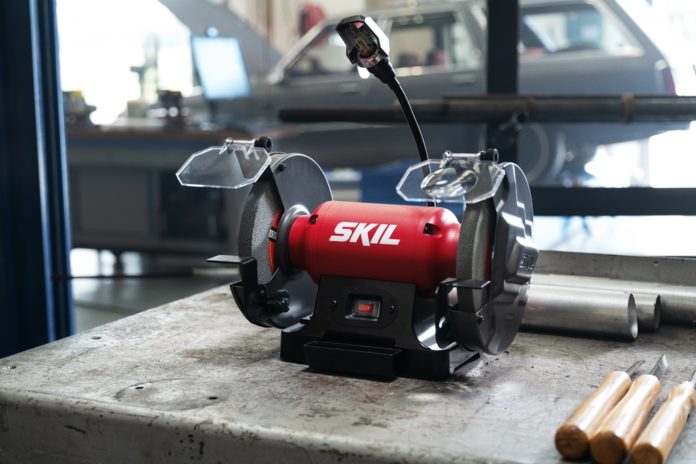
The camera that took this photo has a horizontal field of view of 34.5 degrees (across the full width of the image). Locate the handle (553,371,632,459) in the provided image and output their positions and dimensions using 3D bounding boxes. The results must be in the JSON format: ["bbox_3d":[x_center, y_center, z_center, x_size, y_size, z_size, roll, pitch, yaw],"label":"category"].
[{"bbox_3d":[0.225,0.157,1.003,0.028,0.028,0.196,4,10,25],"label":"handle"}]

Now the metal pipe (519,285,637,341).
[{"bbox_3d":[0.218,0.090,1.363,0.257,0.051,0.051,4,10,28],"label":"metal pipe"}]

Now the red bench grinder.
[{"bbox_3d":[0.026,-0.043,1.196,0.352,0.368,0.222,4,10,27],"label":"red bench grinder"}]

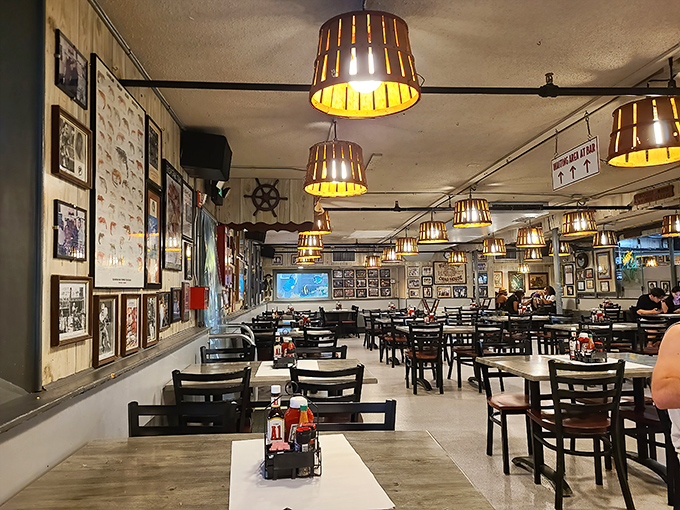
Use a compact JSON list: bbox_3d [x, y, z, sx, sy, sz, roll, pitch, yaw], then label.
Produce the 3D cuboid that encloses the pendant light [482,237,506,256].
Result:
[{"bbox_3d":[3.335,-0.165,11.010,0.455,0.310,0.455,-1,-4,-5],"label":"pendant light"}]

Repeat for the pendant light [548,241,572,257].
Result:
[{"bbox_3d":[4.580,-0.125,10.633,0.455,0.300,0.455,-1,-4,-5],"label":"pendant light"}]

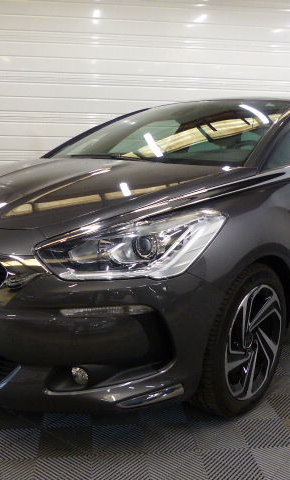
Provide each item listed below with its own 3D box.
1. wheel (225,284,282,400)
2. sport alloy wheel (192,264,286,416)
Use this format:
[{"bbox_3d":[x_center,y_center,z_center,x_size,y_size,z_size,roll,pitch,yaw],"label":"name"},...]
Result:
[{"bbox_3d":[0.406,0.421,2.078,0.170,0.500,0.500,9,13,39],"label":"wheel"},{"bbox_3d":[0.387,0.418,2.094,0.240,0.670,0.670,9,13,39],"label":"sport alloy wheel"}]

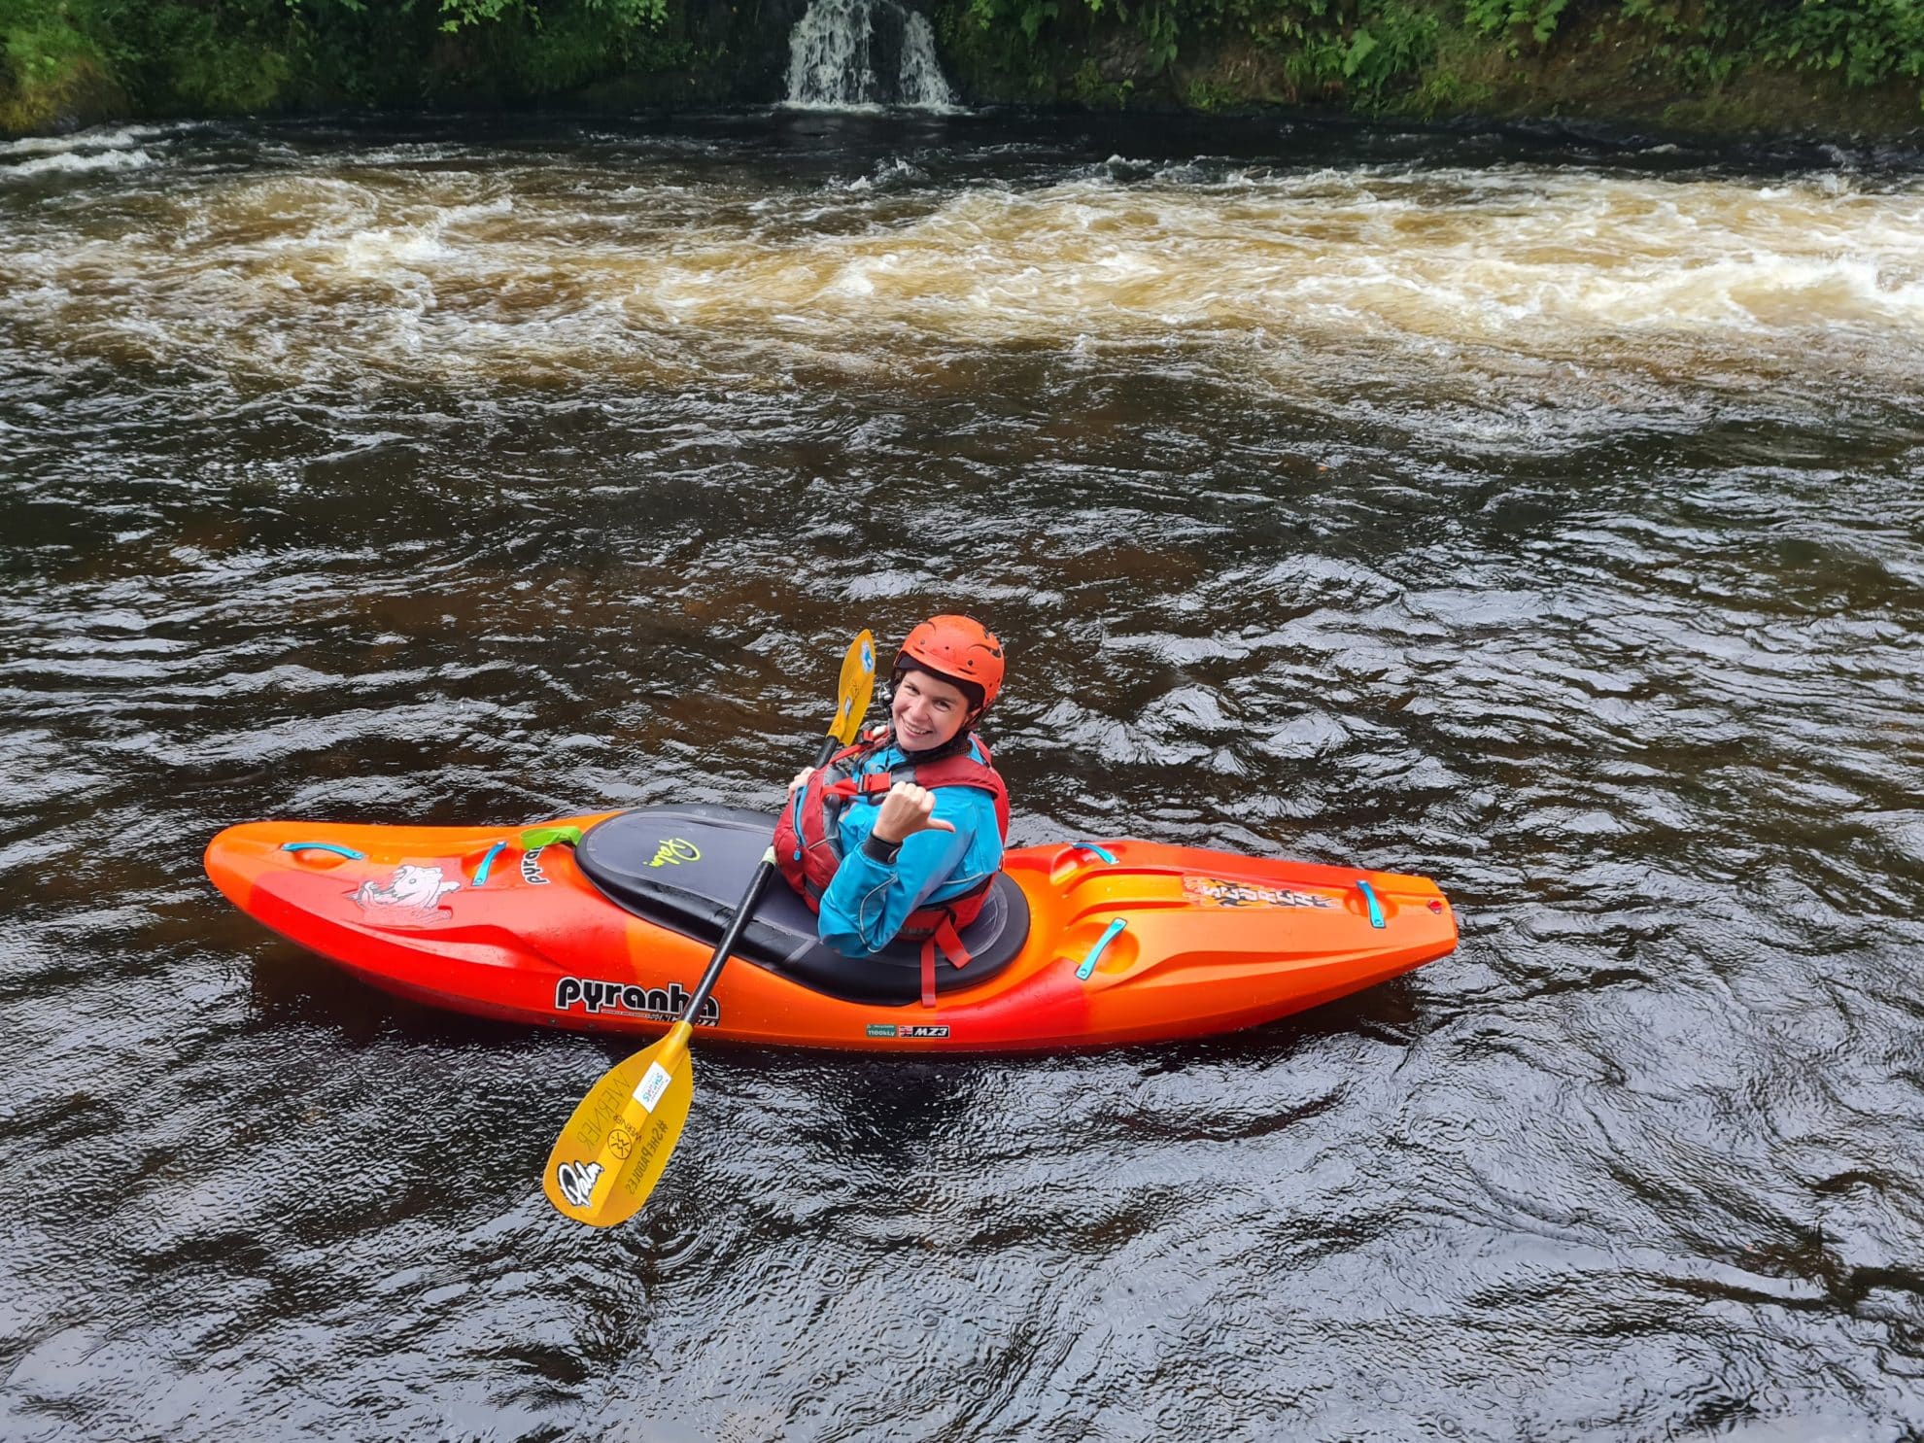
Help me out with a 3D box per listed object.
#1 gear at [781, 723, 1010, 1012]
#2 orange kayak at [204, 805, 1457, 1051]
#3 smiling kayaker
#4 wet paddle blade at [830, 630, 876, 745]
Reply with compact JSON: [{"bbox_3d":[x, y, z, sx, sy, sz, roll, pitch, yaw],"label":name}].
[{"bbox_3d":[-0.151,0.251,3.029,0.380,0.450,0.390,-7,28,-14],"label":"gear"},{"bbox_3d":[-0.295,0.447,3.160,2.700,0.390,0.655,1,28,2],"label":"orange kayak"},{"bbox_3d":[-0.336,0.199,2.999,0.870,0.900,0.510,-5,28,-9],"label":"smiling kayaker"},{"bbox_3d":[-0.275,-0.088,3.695,0.190,0.060,0.460,-19,28,22],"label":"wet paddle blade"}]

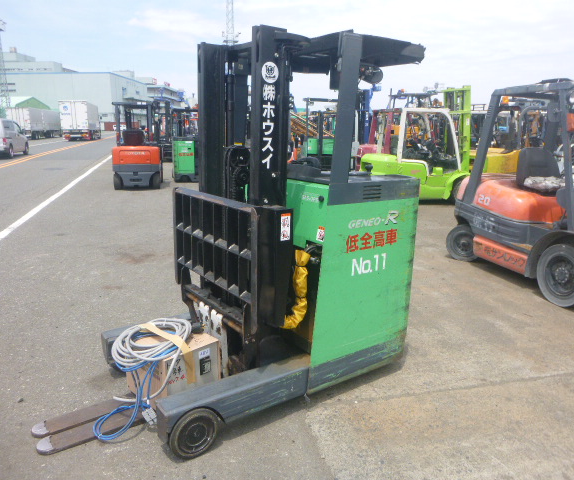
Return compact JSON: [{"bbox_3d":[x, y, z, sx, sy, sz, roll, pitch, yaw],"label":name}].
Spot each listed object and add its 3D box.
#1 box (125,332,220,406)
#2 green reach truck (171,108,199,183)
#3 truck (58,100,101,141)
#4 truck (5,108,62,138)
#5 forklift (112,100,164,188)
[{"bbox_3d":[-0.660,0.729,2.680,0.390,0.330,0.357,13,18,40],"label":"box"},{"bbox_3d":[-2.852,-2.835,13.738,1.090,2.070,2.100,-3,14,-15],"label":"green reach truck"},{"bbox_3d":[-21.636,-12.617,48.996,2.490,3.750,11.000,-3,14,-15],"label":"truck"},{"bbox_3d":[-32.564,-15.088,59.718,2.450,3.650,15.300,-3,14,-15],"label":"truck"},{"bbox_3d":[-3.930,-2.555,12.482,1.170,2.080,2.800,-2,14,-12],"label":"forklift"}]

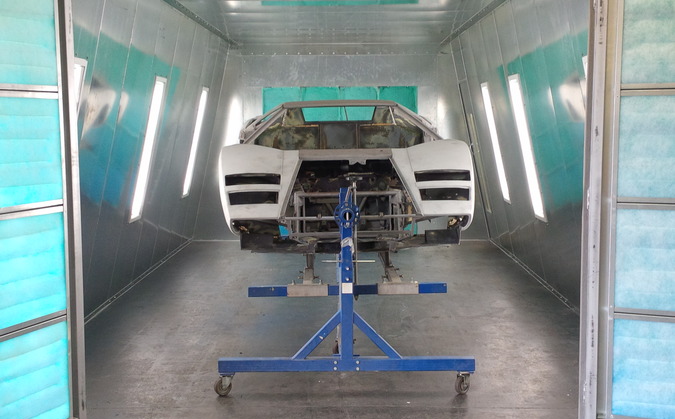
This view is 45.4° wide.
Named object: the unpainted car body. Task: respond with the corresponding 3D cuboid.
[{"bbox_3d":[0.038,-0.395,7.018,1.970,1.070,4.100,-1,6,-2],"label":"unpainted car body"}]

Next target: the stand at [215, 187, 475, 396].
[{"bbox_3d":[0.045,0.419,4.984,1.490,1.230,0.900,0,6,-2],"label":"stand"}]

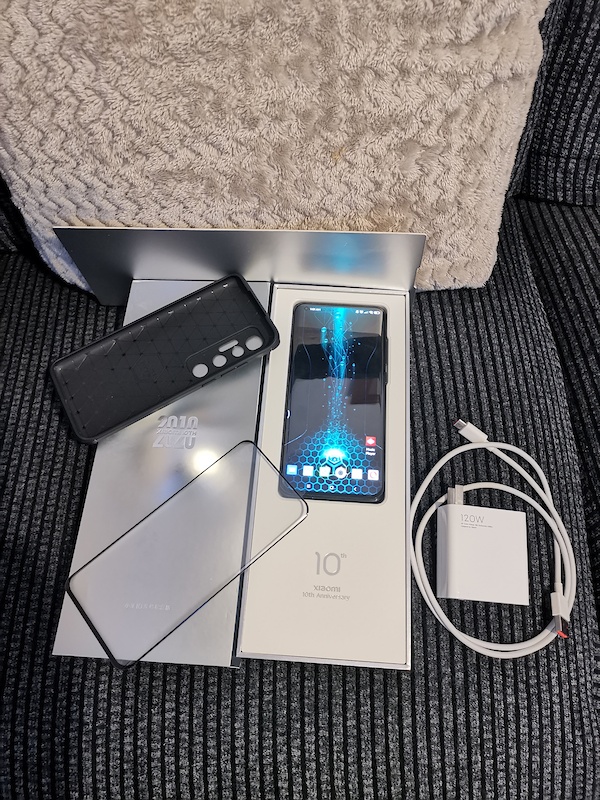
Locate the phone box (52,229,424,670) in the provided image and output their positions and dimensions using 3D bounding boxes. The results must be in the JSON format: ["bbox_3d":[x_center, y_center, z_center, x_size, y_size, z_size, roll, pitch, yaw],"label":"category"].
[{"bbox_3d":[-0.054,0.029,0.441,0.277,0.102,0.299,3,66,3],"label":"phone box"}]

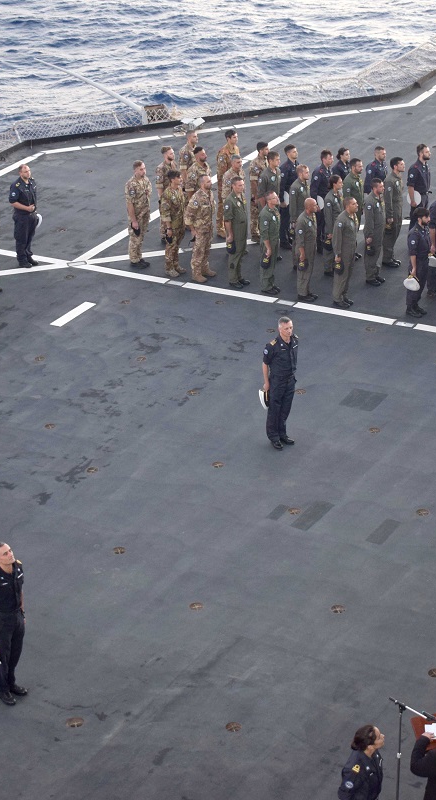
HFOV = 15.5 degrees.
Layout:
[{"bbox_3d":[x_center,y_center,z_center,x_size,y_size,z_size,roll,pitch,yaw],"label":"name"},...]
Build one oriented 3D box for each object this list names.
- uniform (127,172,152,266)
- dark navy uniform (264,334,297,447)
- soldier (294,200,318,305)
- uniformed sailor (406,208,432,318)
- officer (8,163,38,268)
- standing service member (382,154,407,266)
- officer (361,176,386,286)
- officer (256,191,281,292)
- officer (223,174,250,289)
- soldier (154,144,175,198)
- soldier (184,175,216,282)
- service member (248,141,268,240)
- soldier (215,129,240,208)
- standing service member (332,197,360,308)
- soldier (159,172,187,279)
[{"bbox_3d":[-1.348,-3.035,26.965,0.340,1.565,0.530,13,29,25],"label":"uniform"},{"bbox_3d":[0.820,-0.125,21.056,0.520,1.570,0.340,-17,30,-30],"label":"dark navy uniform"},{"bbox_3d":[1.413,-2.381,25.154,0.320,1.707,0.490,11,29,22],"label":"soldier"},{"bbox_3d":[3.113,-2.147,24.750,0.330,1.754,0.510,14,30,27],"label":"uniformed sailor"},{"bbox_3d":[-3.214,-3.081,26.606,0.320,1.774,0.490,15,30,29],"label":"officer"},{"bbox_3d":[2.971,-3.145,26.775,0.360,1.835,0.520,13,29,25],"label":"standing service member"},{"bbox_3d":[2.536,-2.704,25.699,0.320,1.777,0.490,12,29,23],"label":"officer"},{"bbox_3d":[0.827,-2.547,25.842,0.350,1.710,0.490,16,30,30],"label":"officer"},{"bbox_3d":[0.309,-2.694,25.665,0.330,1.807,0.510,14,30,27],"label":"officer"},{"bbox_3d":[-0.901,-3.559,27.741,0.330,1.741,0.510,14,30,27],"label":"soldier"},{"bbox_3d":[-0.287,-2.732,26.114,0.330,1.574,0.510,15,30,28],"label":"soldier"},{"bbox_3d":[0.690,-3.643,27.933,0.360,1.779,0.520,13,29,25],"label":"service member"},{"bbox_3d":[0.187,-3.927,28.548,0.360,1.830,0.510,17,31,31],"label":"soldier"},{"bbox_3d":[2.041,-2.352,25.317,0.360,1.780,0.500,16,30,30],"label":"standing service member"},{"bbox_3d":[-0.737,-2.907,26.248,0.330,1.776,0.510,14,30,27],"label":"soldier"}]

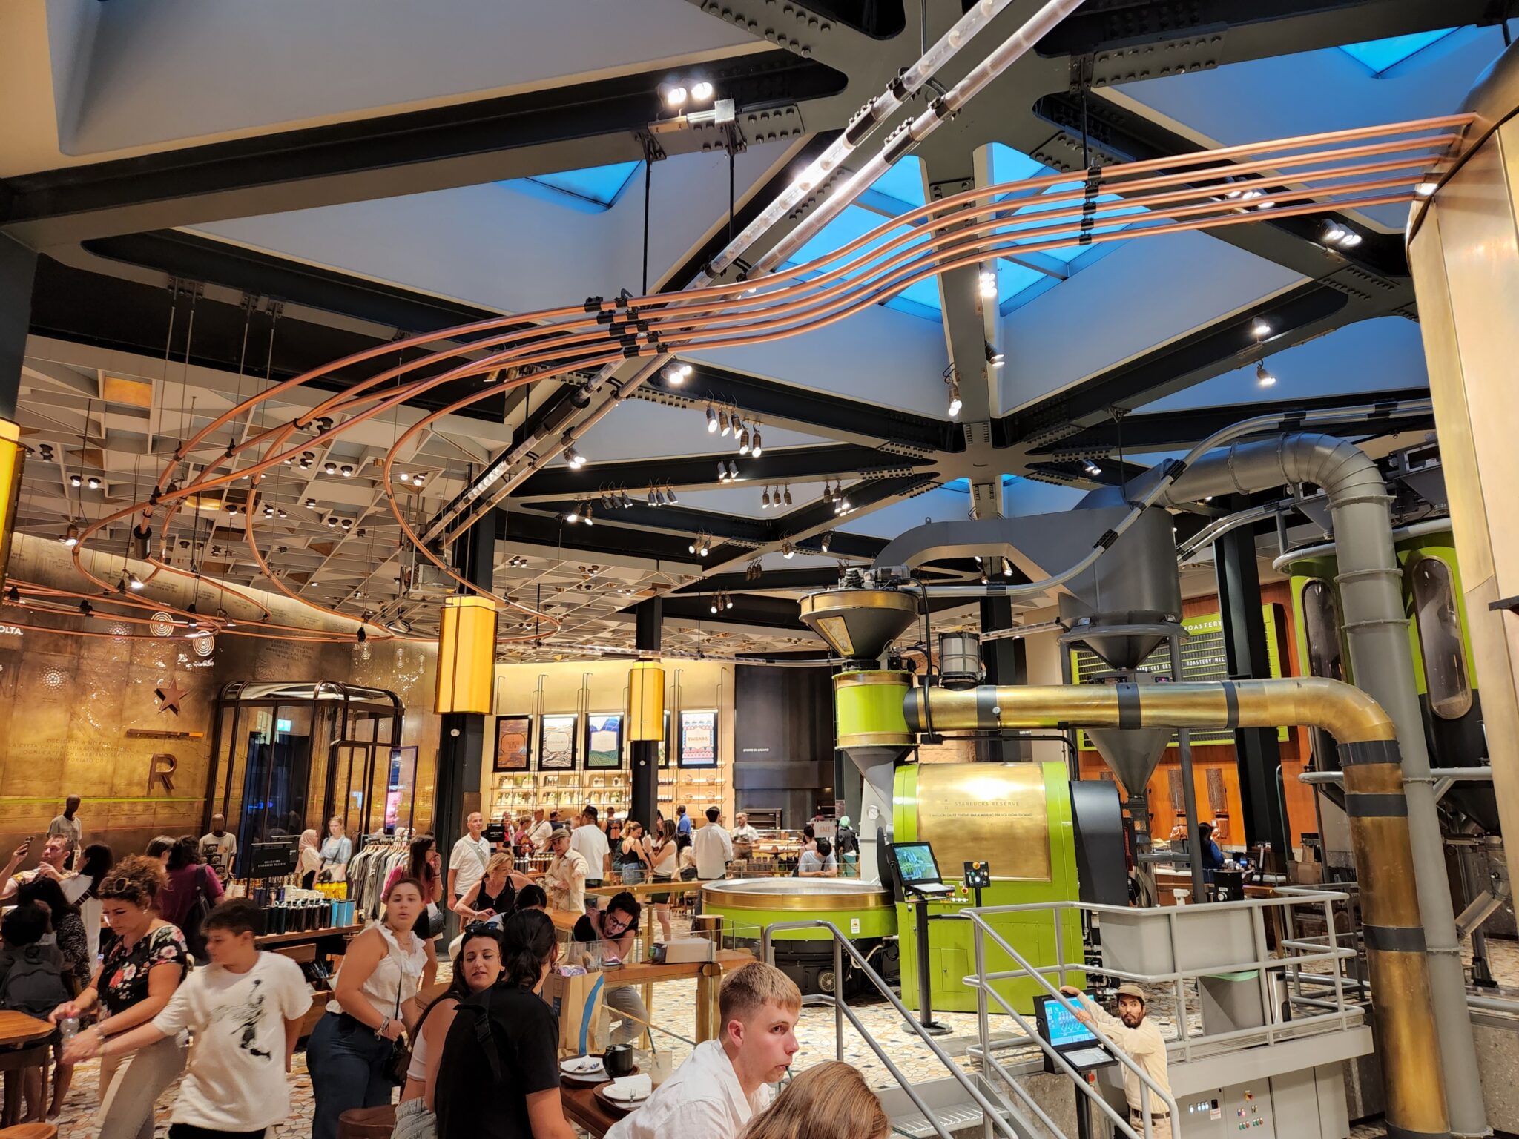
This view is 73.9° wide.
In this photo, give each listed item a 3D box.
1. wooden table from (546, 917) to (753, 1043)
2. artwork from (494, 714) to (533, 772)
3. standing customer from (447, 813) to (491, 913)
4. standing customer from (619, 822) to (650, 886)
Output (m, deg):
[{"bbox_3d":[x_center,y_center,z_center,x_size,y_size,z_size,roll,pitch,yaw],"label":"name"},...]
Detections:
[{"bbox_3d":[-0.720,2.673,5.511,1.350,1.000,0.580,7,-15,-29],"label":"wooden table"},{"bbox_3d":[-5.492,3.900,22.636,0.876,1.213,0.080,-3,-13,14],"label":"artwork"},{"bbox_3d":[-3.215,3.569,11.082,0.480,1.750,0.300,10,-16,-36],"label":"standing customer"},{"bbox_3d":[-1.680,4.265,13.592,0.430,1.660,0.320,-10,-16,36],"label":"standing customer"}]

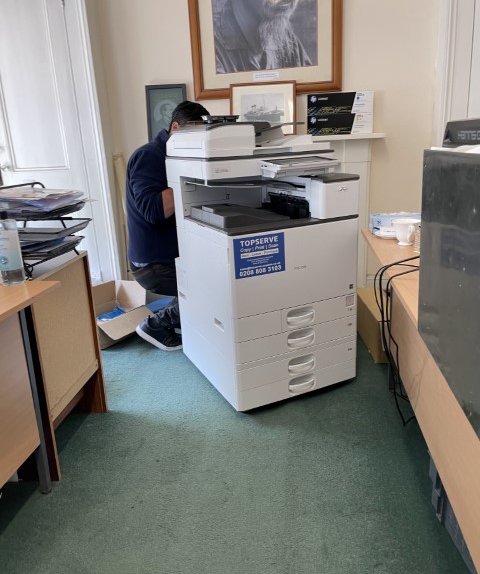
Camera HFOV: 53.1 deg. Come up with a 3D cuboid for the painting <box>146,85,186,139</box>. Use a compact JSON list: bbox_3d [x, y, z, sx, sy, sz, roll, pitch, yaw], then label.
[{"bbox_3d":[-0.477,-1.130,3.139,0.270,0.367,0.020,-2,6,5],"label":"painting"}]

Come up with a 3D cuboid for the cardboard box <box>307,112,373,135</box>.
[{"bbox_3d":[0.618,-1.011,2.997,0.395,0.118,0.130,-2,16,5],"label":"cardboard box"}]

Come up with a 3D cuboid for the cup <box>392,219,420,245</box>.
[{"bbox_3d":[0.555,-0.179,1.607,0.096,0.074,0.096,-3,16,1],"label":"cup"}]

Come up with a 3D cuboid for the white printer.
[{"bbox_3d":[0.089,-0.143,2.230,0.595,1.160,0.700,-10,17,-23],"label":"white printer"}]

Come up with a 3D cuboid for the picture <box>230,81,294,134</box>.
[{"bbox_3d":[0.154,-1.136,3.092,0.419,0.337,0.020,-2,6,5],"label":"picture"}]

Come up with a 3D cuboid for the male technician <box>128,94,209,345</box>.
[{"bbox_3d":[-0.341,-0.369,2.783,0.620,1.336,0.500,0,16,10],"label":"male technician"}]

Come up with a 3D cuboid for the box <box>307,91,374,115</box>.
[{"bbox_3d":[0.618,-1.136,2.997,0.395,0.118,0.130,-2,16,5],"label":"box"}]

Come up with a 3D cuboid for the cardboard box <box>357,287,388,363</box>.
[{"bbox_3d":[0.822,0.198,2.601,0.290,0.225,0.500,-3,16,2],"label":"cardboard box"}]

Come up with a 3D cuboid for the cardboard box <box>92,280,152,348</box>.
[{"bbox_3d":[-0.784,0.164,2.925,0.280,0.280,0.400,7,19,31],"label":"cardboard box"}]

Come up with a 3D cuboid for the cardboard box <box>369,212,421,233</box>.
[{"bbox_3d":[0.620,-0.261,1.861,0.215,0.085,0.110,-1,16,9],"label":"cardboard box"}]

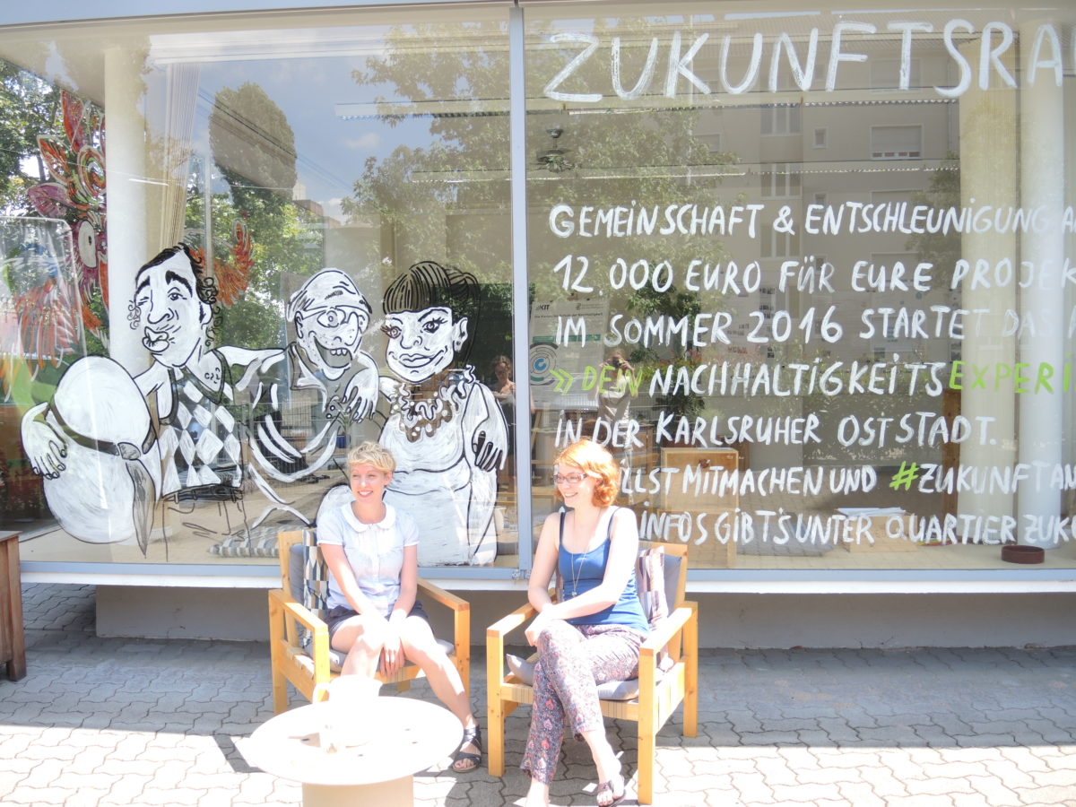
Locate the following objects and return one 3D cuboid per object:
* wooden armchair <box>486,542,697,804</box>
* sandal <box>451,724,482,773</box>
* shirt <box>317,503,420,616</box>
[{"bbox_3d":[0.221,0.911,3.377,0.595,0.735,0.620,1,4,24],"label":"wooden armchair"},{"bbox_3d":[-0.247,1.239,3.372,0.092,0.085,0.250,0,4,4],"label":"sandal"},{"bbox_3d":[-0.652,0.594,3.581,0.395,0.415,0.255,-2,4,-26],"label":"shirt"}]

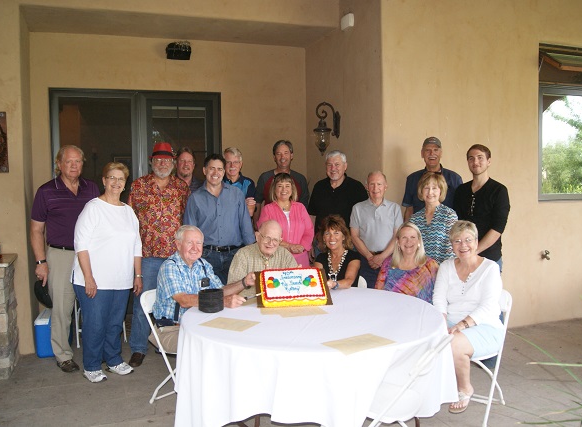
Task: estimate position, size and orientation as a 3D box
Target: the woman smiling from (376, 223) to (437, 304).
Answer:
[{"bbox_3d":[0.772,0.668,3.660,0.480,1.210,0.720,1,4,20],"label":"woman smiling"}]

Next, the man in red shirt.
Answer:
[{"bbox_3d":[-1.110,0.335,4.440,0.550,1.840,0.350,-2,3,-15],"label":"man in red shirt"}]

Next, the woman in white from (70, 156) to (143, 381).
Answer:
[{"bbox_3d":[-1.430,0.443,4.170,0.520,1.670,0.350,-4,4,-35],"label":"woman in white"}]

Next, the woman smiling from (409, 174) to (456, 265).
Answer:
[{"bbox_3d":[1.117,0.449,4.180,0.450,1.560,0.310,0,4,18],"label":"woman smiling"}]

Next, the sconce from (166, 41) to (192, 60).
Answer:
[{"bbox_3d":[-1.222,-1.770,5.811,0.270,0.200,0.190,-2,4,-19],"label":"sconce"}]

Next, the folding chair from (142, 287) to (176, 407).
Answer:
[{"bbox_3d":[-0.645,0.898,3.680,0.500,0.790,0.450,3,6,43],"label":"folding chair"}]

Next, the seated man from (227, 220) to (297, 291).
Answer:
[{"bbox_3d":[-0.150,0.670,3.600,0.560,1.230,0.800,-2,3,-15],"label":"seated man"}]

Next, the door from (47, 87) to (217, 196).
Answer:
[{"bbox_3d":[-1.619,-0.075,5.867,1.792,2.515,0.120,-2,4,-19],"label":"door"}]

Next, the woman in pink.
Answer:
[{"bbox_3d":[-0.049,0.449,4.350,0.480,1.570,0.320,-1,4,-1],"label":"woman in pink"}]

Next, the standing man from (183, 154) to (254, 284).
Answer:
[{"bbox_3d":[-0.555,0.397,4.140,0.550,1.720,0.330,-1,4,-7],"label":"standing man"}]

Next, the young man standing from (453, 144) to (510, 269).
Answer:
[{"bbox_3d":[1.475,0.343,4.160,0.500,1.750,0.330,1,4,38],"label":"young man standing"}]

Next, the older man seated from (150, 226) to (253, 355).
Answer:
[{"bbox_3d":[-0.560,0.688,3.520,0.820,1.220,0.570,2,5,44],"label":"older man seated"}]

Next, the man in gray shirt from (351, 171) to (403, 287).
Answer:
[{"bbox_3d":[0.677,0.444,4.200,0.470,1.580,0.330,0,4,9],"label":"man in gray shirt"}]

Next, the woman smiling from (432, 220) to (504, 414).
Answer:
[{"bbox_3d":[1.129,0.665,3.490,0.500,1.230,0.690,2,5,32],"label":"woman smiling"}]

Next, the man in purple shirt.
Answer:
[{"bbox_3d":[-1.820,0.365,4.350,0.540,1.820,0.350,-3,4,-33],"label":"man in purple shirt"}]

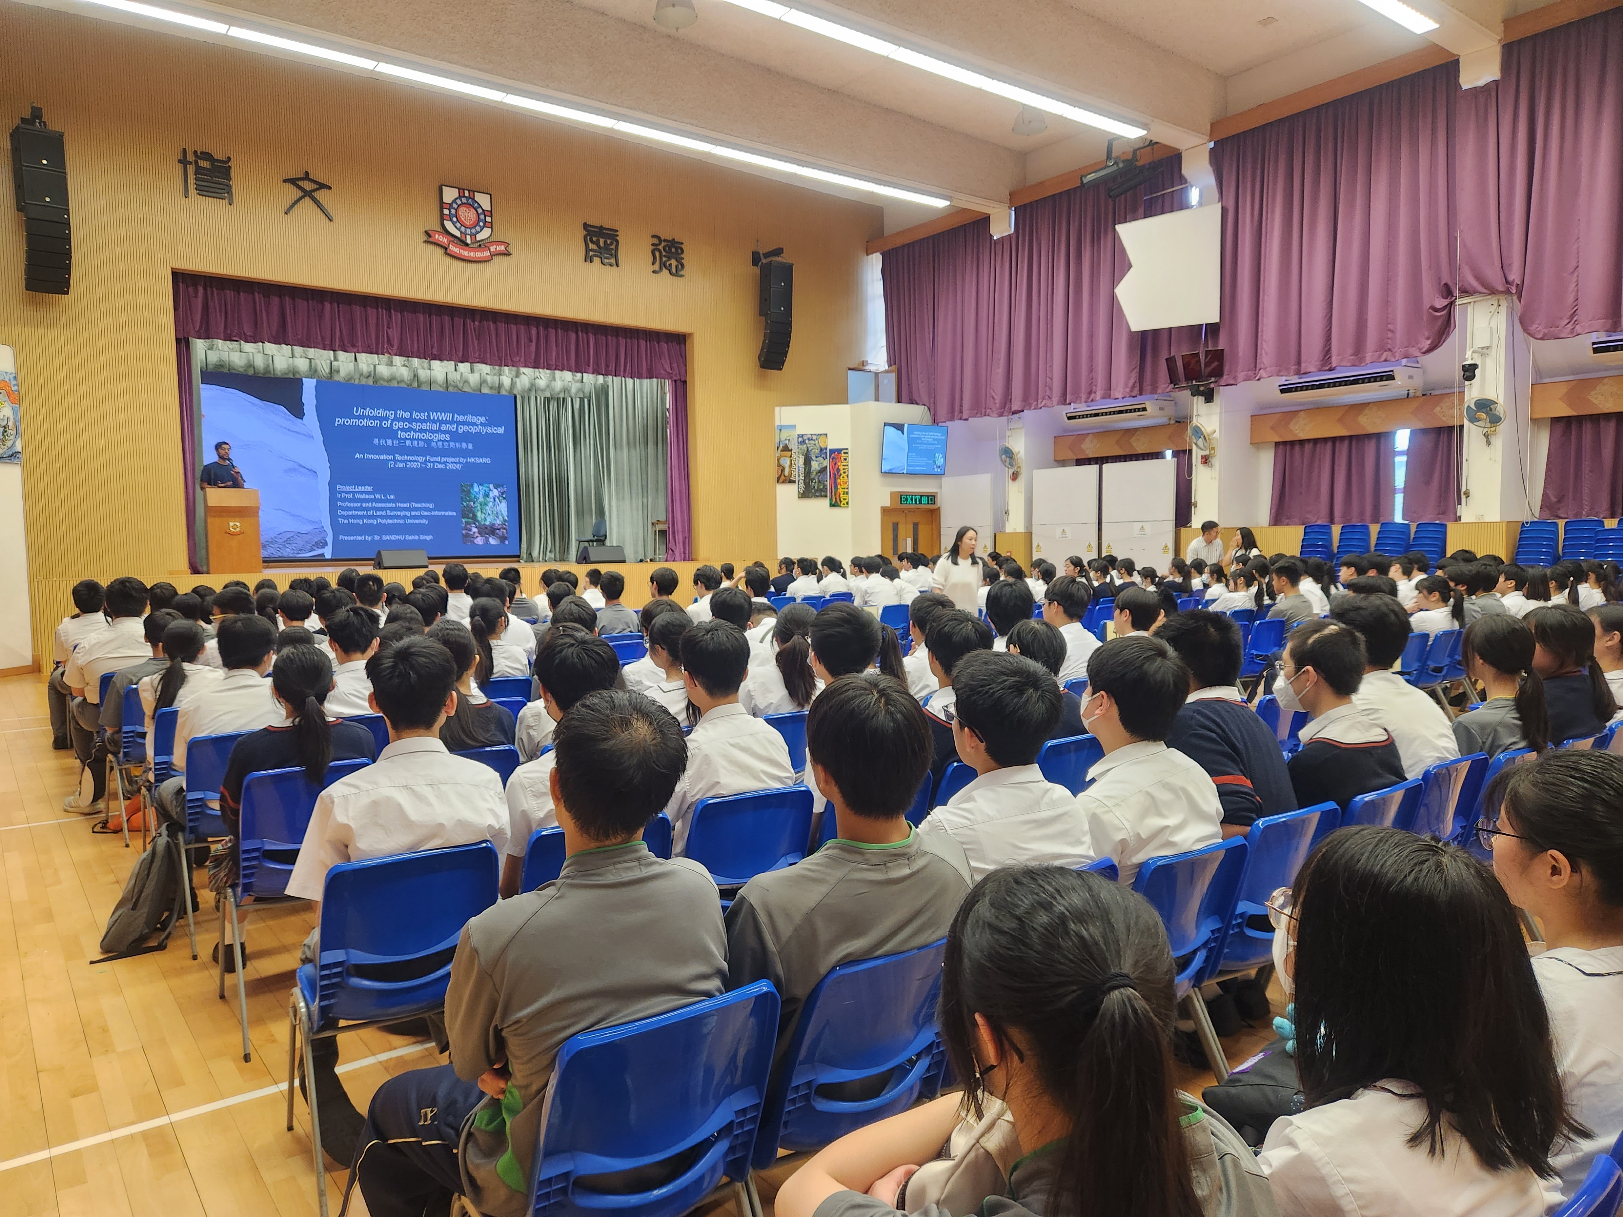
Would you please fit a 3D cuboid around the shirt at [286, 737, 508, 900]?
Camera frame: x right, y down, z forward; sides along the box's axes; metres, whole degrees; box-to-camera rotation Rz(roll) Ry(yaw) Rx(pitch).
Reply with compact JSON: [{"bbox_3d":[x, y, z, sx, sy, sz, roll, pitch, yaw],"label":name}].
[{"bbox_3d":[-0.968,0.554,2.566,0.490,0.540,0.280,-3,4,-33],"label":"shirt"}]

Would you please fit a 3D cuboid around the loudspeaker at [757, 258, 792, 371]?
[{"bbox_3d":[-0.631,-5.208,19.336,0.480,1.850,0.420,-4,5,-38],"label":"loudspeaker"}]

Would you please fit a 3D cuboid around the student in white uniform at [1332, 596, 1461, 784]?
[{"bbox_3d":[1.525,0.588,3.276,0.470,1.260,0.750,-3,4,-38],"label":"student in white uniform"}]

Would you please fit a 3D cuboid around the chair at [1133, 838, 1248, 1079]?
[{"bbox_3d":[0.673,0.898,2.522,0.430,0.800,0.550,-3,4,-34],"label":"chair"}]

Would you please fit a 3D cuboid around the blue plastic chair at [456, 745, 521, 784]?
[{"bbox_3d":[-1.247,0.849,3.672,0.440,0.815,0.550,-4,4,-35],"label":"blue plastic chair"}]

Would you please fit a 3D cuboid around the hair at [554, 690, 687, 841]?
[{"bbox_3d":[-0.264,0.216,1.500,0.180,0.200,0.205,-3,3,-32],"label":"hair"}]

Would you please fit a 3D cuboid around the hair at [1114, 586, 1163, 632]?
[{"bbox_3d":[1.529,0.003,5.050,0.180,0.220,0.220,-3,4,-40],"label":"hair"}]

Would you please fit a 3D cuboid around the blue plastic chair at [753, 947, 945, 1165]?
[{"bbox_3d":[0.020,0.934,1.950,0.440,0.815,0.550,-3,4,-32],"label":"blue plastic chair"}]

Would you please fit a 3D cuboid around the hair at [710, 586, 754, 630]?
[{"bbox_3d":[-0.399,0.006,5.427,0.185,0.230,0.220,-3,4,-31],"label":"hair"}]

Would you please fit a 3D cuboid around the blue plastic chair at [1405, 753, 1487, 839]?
[{"bbox_3d":[1.796,0.846,3.441,0.460,0.800,0.540,-3,4,-34],"label":"blue plastic chair"}]

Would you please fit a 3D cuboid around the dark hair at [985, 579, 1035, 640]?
[{"bbox_3d":[0.846,0.003,4.600,0.190,0.250,0.220,-2,3,-18],"label":"dark hair"}]

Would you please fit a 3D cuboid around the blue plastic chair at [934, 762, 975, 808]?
[{"bbox_3d":[0.374,0.842,3.536,0.430,0.800,0.550,-3,4,-34],"label":"blue plastic chair"}]

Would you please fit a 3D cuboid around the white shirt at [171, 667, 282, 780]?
[{"bbox_3d":[-2.125,0.439,3.950,0.460,0.470,0.300,-3,4,-33],"label":"white shirt"}]

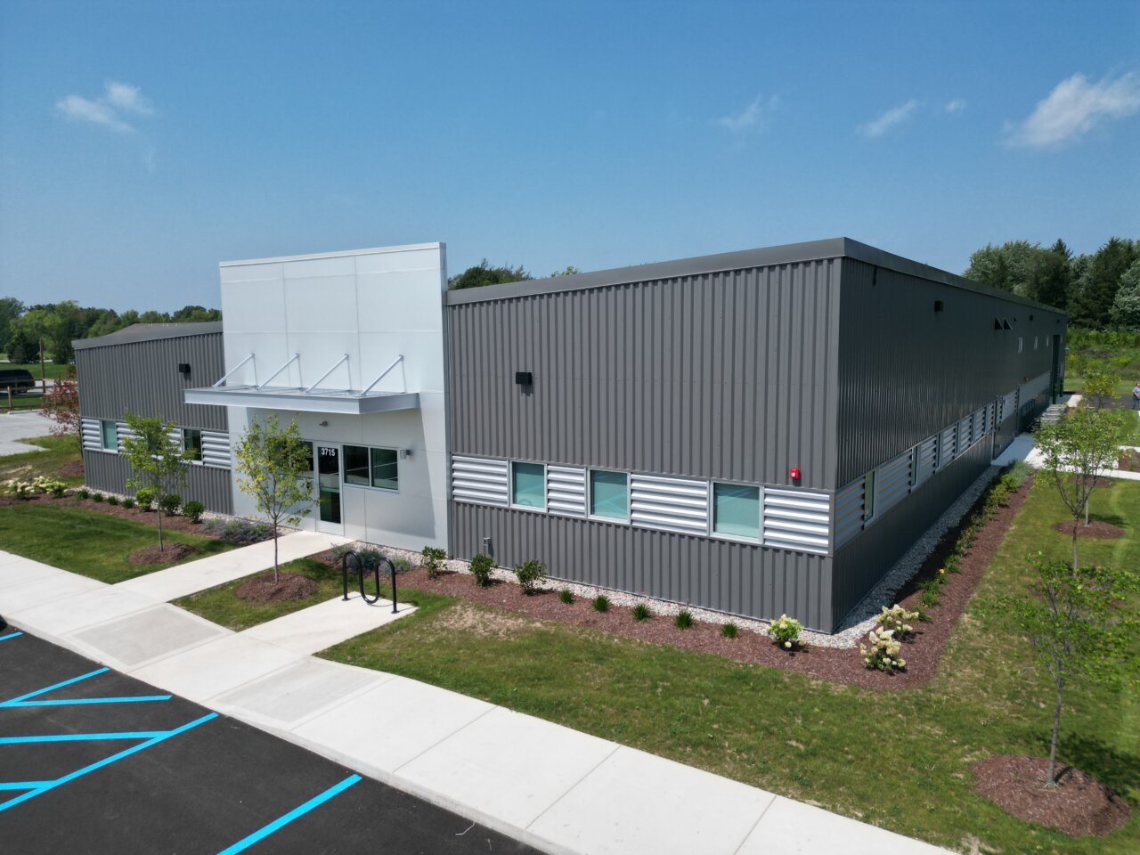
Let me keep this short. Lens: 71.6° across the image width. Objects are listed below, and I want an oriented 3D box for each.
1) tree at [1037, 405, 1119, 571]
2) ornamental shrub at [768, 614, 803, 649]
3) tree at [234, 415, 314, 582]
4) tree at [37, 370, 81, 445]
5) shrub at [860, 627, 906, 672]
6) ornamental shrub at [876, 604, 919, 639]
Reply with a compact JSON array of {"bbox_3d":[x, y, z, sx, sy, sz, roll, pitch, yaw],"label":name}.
[{"bbox_3d":[8.608,1.286,13.438,1.300,3.235,1.300,3,8,33],"label":"tree"},{"bbox_3d":[3.232,3.019,11.829,0.520,0.443,0.500,1,7,16],"label":"ornamental shrub"},{"bbox_3d":[-5.586,1.389,14.911,1.450,3.213,1.450,-3,7,-21],"label":"tree"},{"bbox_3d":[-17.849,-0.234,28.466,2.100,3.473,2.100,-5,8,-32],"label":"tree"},{"bbox_3d":[4.375,3.063,11.047,0.580,0.505,0.560,2,7,22],"label":"shrub"},{"bbox_3d":[5.046,2.959,12.154,0.600,0.440,0.570,2,7,23],"label":"ornamental shrub"}]

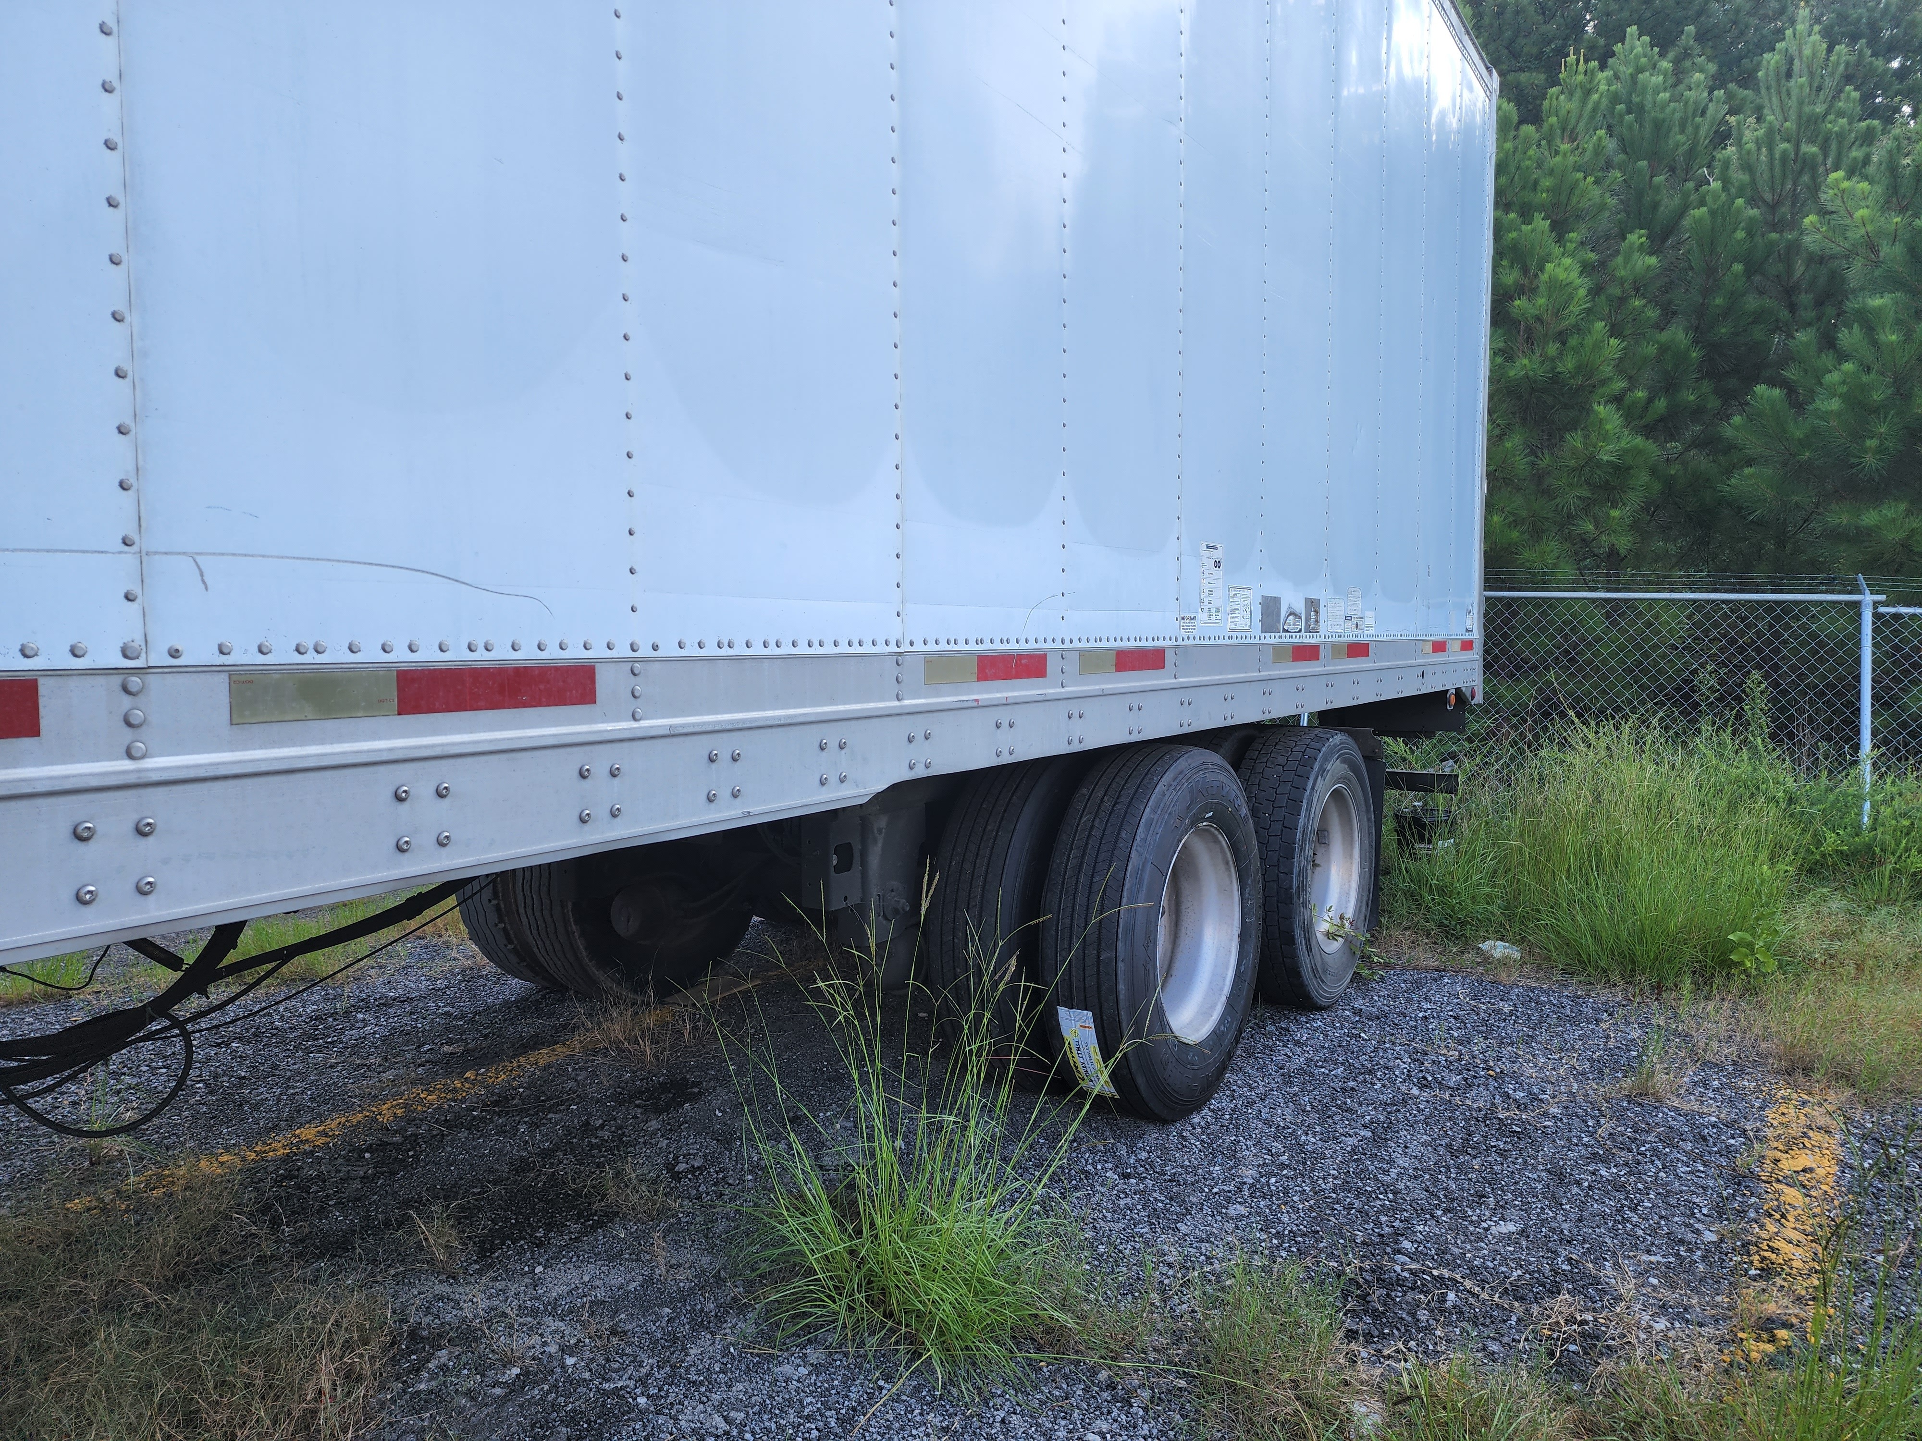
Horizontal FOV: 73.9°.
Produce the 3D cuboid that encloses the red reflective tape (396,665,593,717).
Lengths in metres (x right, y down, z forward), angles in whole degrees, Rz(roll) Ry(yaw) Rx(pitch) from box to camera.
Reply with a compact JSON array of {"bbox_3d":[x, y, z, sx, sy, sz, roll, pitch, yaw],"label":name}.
[{"bbox_3d":[-0.540,-0.038,1.515,0.004,0.050,0.279,2,4,32],"label":"red reflective tape"}]

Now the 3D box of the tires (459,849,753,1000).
[{"bbox_3d":[-1.233,0.480,4.622,0.610,0.980,0.990,1,4,32],"label":"tires"}]

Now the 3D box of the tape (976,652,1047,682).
[{"bbox_3d":[0.106,-0.105,2.532,0.004,0.050,0.279,2,4,32],"label":"tape"}]

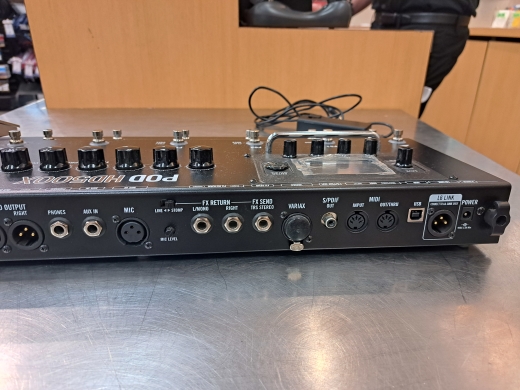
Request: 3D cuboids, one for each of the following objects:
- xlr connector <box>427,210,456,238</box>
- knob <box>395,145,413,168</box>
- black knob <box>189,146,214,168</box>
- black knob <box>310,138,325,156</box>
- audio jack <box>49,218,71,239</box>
[{"bbox_3d":[0.136,0.020,0.274,0.022,0.022,0.013,-1,18,-6],"label":"xlr connector"},{"bbox_3d":[0.124,-0.032,0.309,0.013,0.014,0.013,-1,21,-7],"label":"knob"},{"bbox_3d":[-0.046,-0.030,0.287,0.019,0.015,0.019,-1,21,-7],"label":"black knob"},{"bbox_3d":[0.055,-0.046,0.351,0.013,0.015,0.013,-1,18,-6],"label":"black knob"},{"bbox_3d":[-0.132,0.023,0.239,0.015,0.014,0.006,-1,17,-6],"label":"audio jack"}]

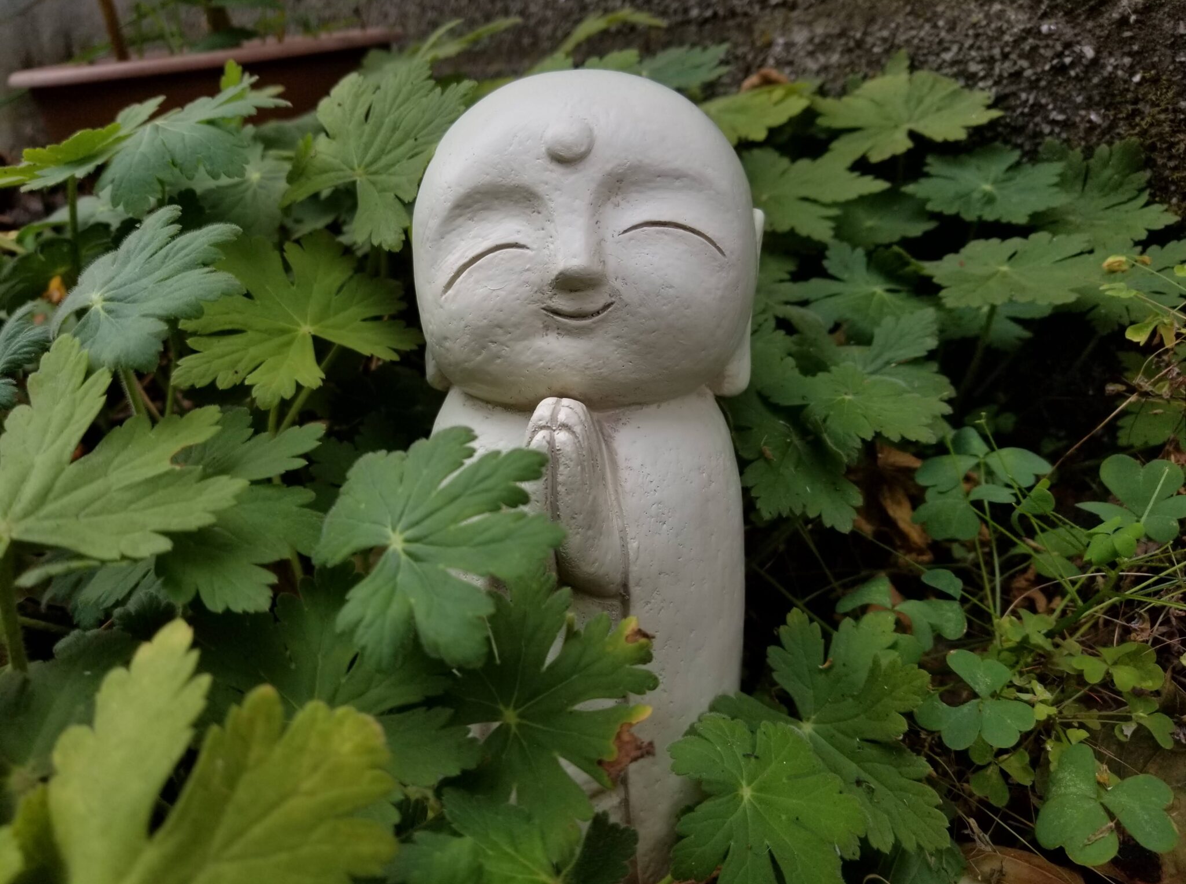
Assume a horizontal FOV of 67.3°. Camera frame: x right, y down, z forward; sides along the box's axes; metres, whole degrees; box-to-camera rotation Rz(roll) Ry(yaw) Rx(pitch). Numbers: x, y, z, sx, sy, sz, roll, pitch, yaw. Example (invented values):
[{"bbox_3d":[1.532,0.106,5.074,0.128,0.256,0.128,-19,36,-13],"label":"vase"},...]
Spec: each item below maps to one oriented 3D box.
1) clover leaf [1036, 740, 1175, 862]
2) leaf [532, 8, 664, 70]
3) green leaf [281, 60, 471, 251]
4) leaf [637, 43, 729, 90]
[{"bbox_3d":[0.161,0.113,0.280,0.039,0.009,0.036,21,42,26],"label":"clover leaf"},{"bbox_3d":[0.002,-0.200,0.450,0.064,0.026,0.056,9,21,6],"label":"leaf"},{"bbox_3d":[-0.090,-0.122,0.375,0.083,0.022,0.082,20,61,8],"label":"green leaf"},{"bbox_3d":[0.037,-0.193,0.460,0.062,0.018,0.061,-11,42,-12],"label":"leaf"}]

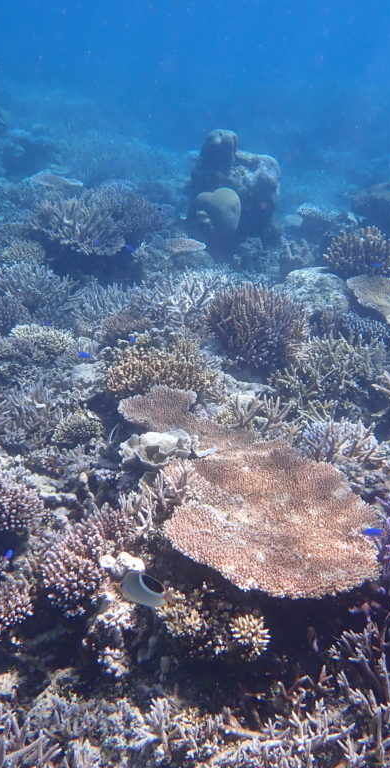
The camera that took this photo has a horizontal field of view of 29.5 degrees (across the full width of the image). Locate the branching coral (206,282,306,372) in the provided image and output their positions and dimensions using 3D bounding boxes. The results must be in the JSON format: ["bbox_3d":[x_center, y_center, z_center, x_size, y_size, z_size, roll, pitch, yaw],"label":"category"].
[{"bbox_3d":[0.254,-0.237,3.100,0.410,0.340,0.380,2,25,5],"label":"branching coral"}]

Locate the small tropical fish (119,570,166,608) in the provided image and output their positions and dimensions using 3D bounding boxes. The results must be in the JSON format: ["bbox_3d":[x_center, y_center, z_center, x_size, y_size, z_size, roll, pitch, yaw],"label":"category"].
[{"bbox_3d":[-0.128,0.500,1.800,0.130,0.085,0.028,10,27,21],"label":"small tropical fish"}]

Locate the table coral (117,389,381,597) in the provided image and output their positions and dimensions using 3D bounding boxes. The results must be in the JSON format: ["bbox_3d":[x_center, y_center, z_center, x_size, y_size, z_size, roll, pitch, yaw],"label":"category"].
[{"bbox_3d":[0.122,0.270,2.197,0.580,0.180,1.030,-9,26,-18],"label":"table coral"}]

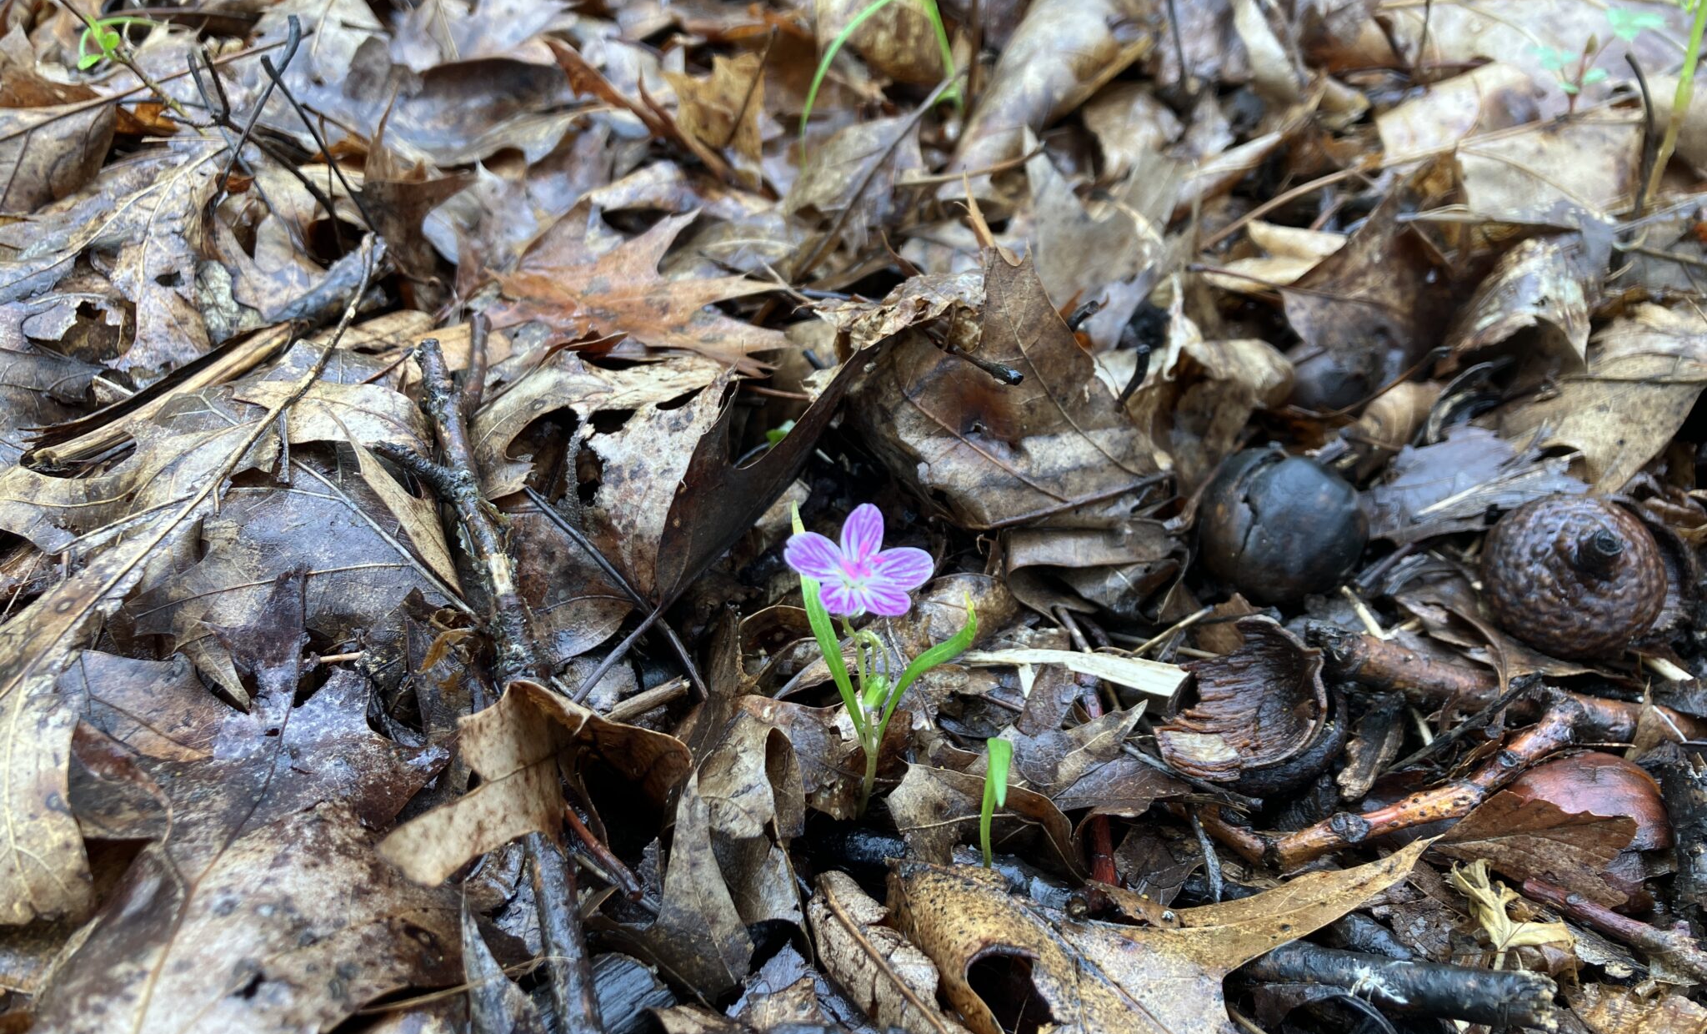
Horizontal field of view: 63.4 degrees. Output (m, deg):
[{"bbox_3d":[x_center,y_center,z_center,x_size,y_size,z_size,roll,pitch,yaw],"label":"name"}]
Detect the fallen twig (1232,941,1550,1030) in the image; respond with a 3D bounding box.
[{"bbox_3d":[0.060,0.052,0.154,0.034,0.007,0.007,3,36,9],"label":"fallen twig"}]

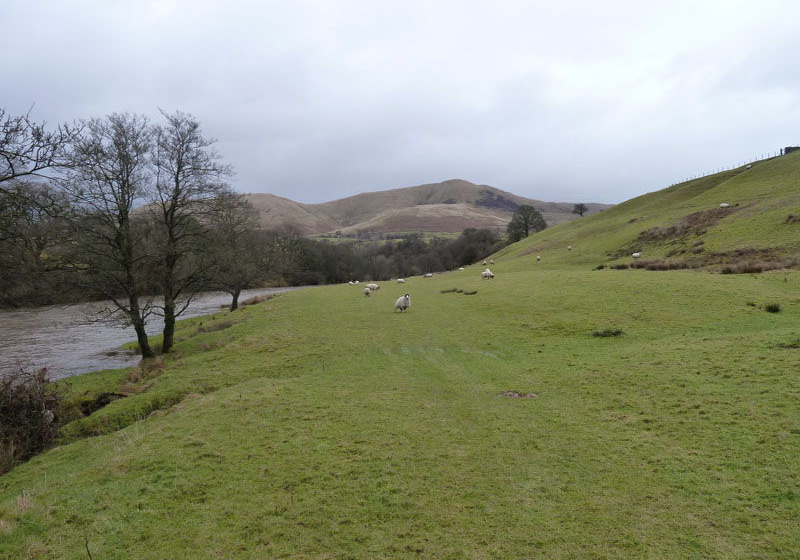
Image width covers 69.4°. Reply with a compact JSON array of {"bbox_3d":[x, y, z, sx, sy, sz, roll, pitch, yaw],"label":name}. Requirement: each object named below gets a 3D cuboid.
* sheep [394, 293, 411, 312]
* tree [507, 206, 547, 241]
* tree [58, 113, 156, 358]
[{"bbox_3d":[0.141,1.139,28.000,0.500,0.900,1.150,0,0,-21],"label":"sheep"},{"bbox_3d":[36.124,-16.134,165.000,11.300,11.000,11.000,0,0,0],"label":"tree"},{"bbox_3d":[-11.137,-1.713,22.000,3.800,9.400,3.600,0,0,0],"label":"tree"}]

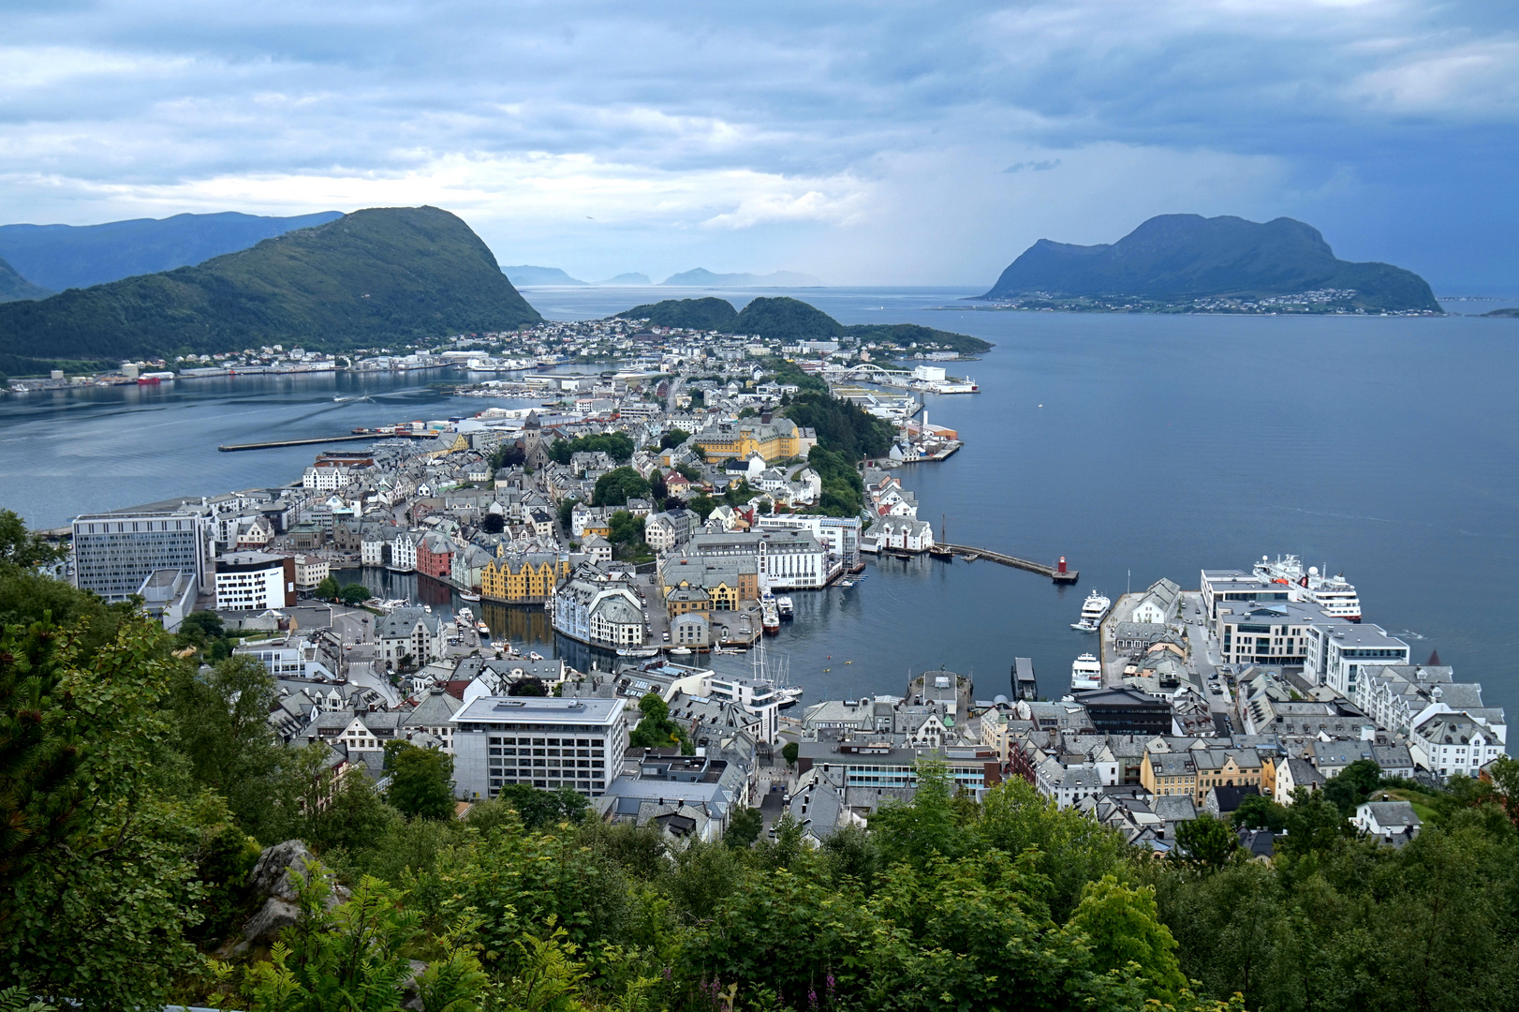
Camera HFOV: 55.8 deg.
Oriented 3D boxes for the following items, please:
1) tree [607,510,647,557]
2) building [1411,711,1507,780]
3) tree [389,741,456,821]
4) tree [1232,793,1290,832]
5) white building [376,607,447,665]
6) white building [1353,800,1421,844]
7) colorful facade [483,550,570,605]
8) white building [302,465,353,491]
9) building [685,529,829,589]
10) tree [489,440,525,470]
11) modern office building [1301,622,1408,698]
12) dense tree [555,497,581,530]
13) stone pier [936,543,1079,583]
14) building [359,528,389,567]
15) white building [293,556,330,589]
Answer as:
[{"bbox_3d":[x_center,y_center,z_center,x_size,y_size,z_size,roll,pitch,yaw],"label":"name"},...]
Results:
[{"bbox_3d":[-70.880,12.000,758.490,20.000,19.000,17.000,0,9,0],"label":"tree"},{"bbox_3d":[205.810,70.210,422.780,20.500,16.500,14.000,1,9,5],"label":"building"},{"bbox_3d":[-84.540,68.910,357.720,16.500,17.500,15.000,0,9,0],"label":"tree"},{"bbox_3d":[125.110,76.640,356.860,13.000,12.500,12.000,0,9,0],"label":"tree"},{"bbox_3d":[-121.000,46.040,502.470,21.000,17.200,15.500,-1,9,-6],"label":"white building"},{"bbox_3d":[133.200,67.130,304.320,9.500,7.800,10.800,0,9,-3],"label":"white building"},{"bbox_3d":[-100.000,29.330,616.760,35.000,18.300,17.500,2,9,12],"label":"colorful facade"},{"bbox_3d":[-295.550,-19.370,984.370,31.500,16.000,13.000,0,9,0],"label":"white building"},{"bbox_3d":[-2.700,25.200,693.000,67.000,24.500,23.000,-1,9,-4],"label":"building"},{"bbox_3d":[-179.430,-35.480,1021.970,24.000,17.000,18.000,0,9,0],"label":"tree"},{"bbox_3d":[198.300,51.380,474.970,22.300,17.300,34.000,1,9,3],"label":"modern office building"},{"bbox_3d":[-99.300,3.860,742.830,13.000,16.000,13.000,0,9,0],"label":"dense tree"},{"bbox_3d":[128.030,28.730,748.770,11.000,5.000,97.000,-7,11,-37],"label":"stone pier"},{"bbox_3d":[-184.500,19.390,686.570,11.500,17.000,11.500,0,9,2],"label":"building"},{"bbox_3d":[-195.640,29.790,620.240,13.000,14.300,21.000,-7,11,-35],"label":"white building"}]

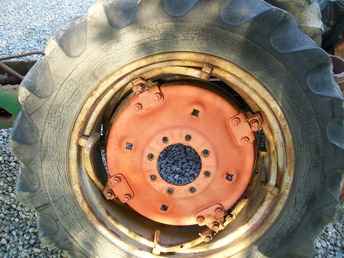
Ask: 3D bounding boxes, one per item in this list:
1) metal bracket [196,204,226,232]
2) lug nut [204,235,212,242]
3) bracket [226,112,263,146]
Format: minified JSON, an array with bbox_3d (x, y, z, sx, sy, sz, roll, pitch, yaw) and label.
[{"bbox_3d":[0.153,0.337,1.331,0.112,0.111,0.042,-27,11,9],"label":"metal bracket"},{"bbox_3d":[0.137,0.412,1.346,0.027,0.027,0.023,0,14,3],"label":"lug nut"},{"bbox_3d":[0.264,-0.008,1.238,0.112,0.113,0.042,-27,11,9],"label":"bracket"}]

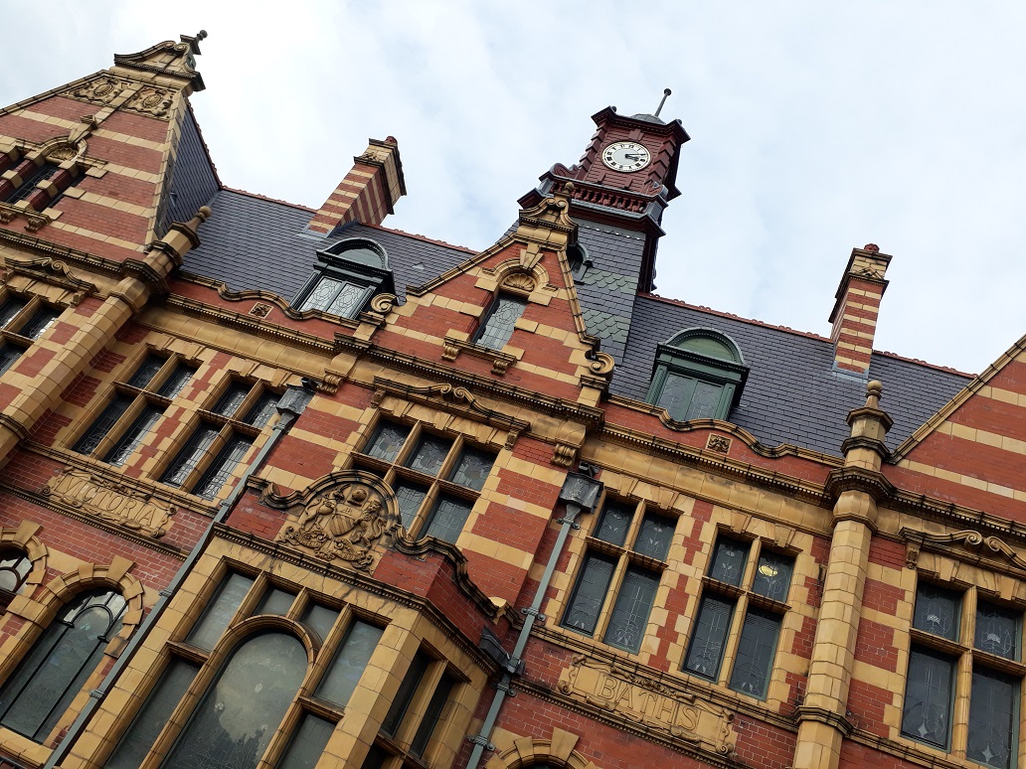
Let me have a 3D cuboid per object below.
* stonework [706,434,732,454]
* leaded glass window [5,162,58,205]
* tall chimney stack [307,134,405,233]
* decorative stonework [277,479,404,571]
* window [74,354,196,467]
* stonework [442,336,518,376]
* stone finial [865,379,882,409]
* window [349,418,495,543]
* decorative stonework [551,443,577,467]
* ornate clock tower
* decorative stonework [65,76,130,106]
[{"bbox_3d":[3.259,0.928,12.646,0.368,0.329,0.090,16,-34,15],"label":"stonework"},{"bbox_3d":[-10.035,-4.167,16.879,0.787,1.591,0.160,16,-34,15],"label":"leaded glass window"},{"bbox_3d":[-4.034,-4.853,21.379,0.840,4.340,1.730,16,-34,15],"label":"tall chimney stack"},{"bbox_3d":[-2.123,1.702,10.294,1.407,1.287,0.300,16,-34,15],"label":"decorative stonework"},{"bbox_3d":[-6.490,0.398,13.836,1.265,2.367,0.300,16,-34,15],"label":"window"},{"bbox_3d":[-0.631,-0.417,13.449,1.291,0.457,0.220,16,-34,15],"label":"stonework"},{"bbox_3d":[5.507,0.195,12.256,0.230,0.660,0.230,16,-34,15],"label":"stone finial"},{"bbox_3d":[-1.607,1.641,12.267,2.192,2.359,0.300,16,-34,15],"label":"window"},{"bbox_3d":[0.772,1.120,12.179,0.321,0.352,0.240,16,-34,15],"label":"decorative stonework"},{"bbox_3d":[2.714,-4.859,20.980,3.660,10.000,3.660,16,-34,15],"label":"ornate clock tower"},{"bbox_3d":[-9.704,-6.920,18.569,1.410,1.012,0.150,16,-34,15],"label":"decorative stonework"}]

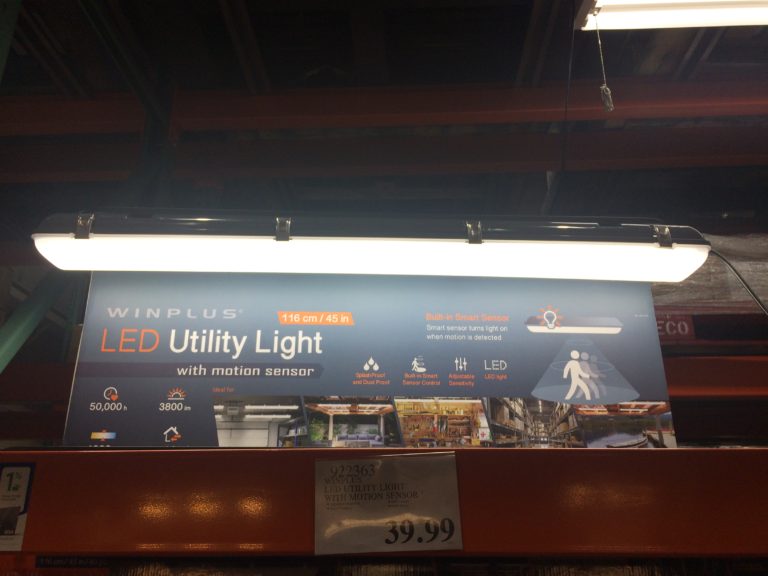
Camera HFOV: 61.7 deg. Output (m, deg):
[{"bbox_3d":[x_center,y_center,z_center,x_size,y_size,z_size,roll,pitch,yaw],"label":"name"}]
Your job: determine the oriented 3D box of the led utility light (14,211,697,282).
[{"bbox_3d":[-0.010,-0.071,1.141,1.160,0.096,0.115,1,-20,-2],"label":"led utility light"}]

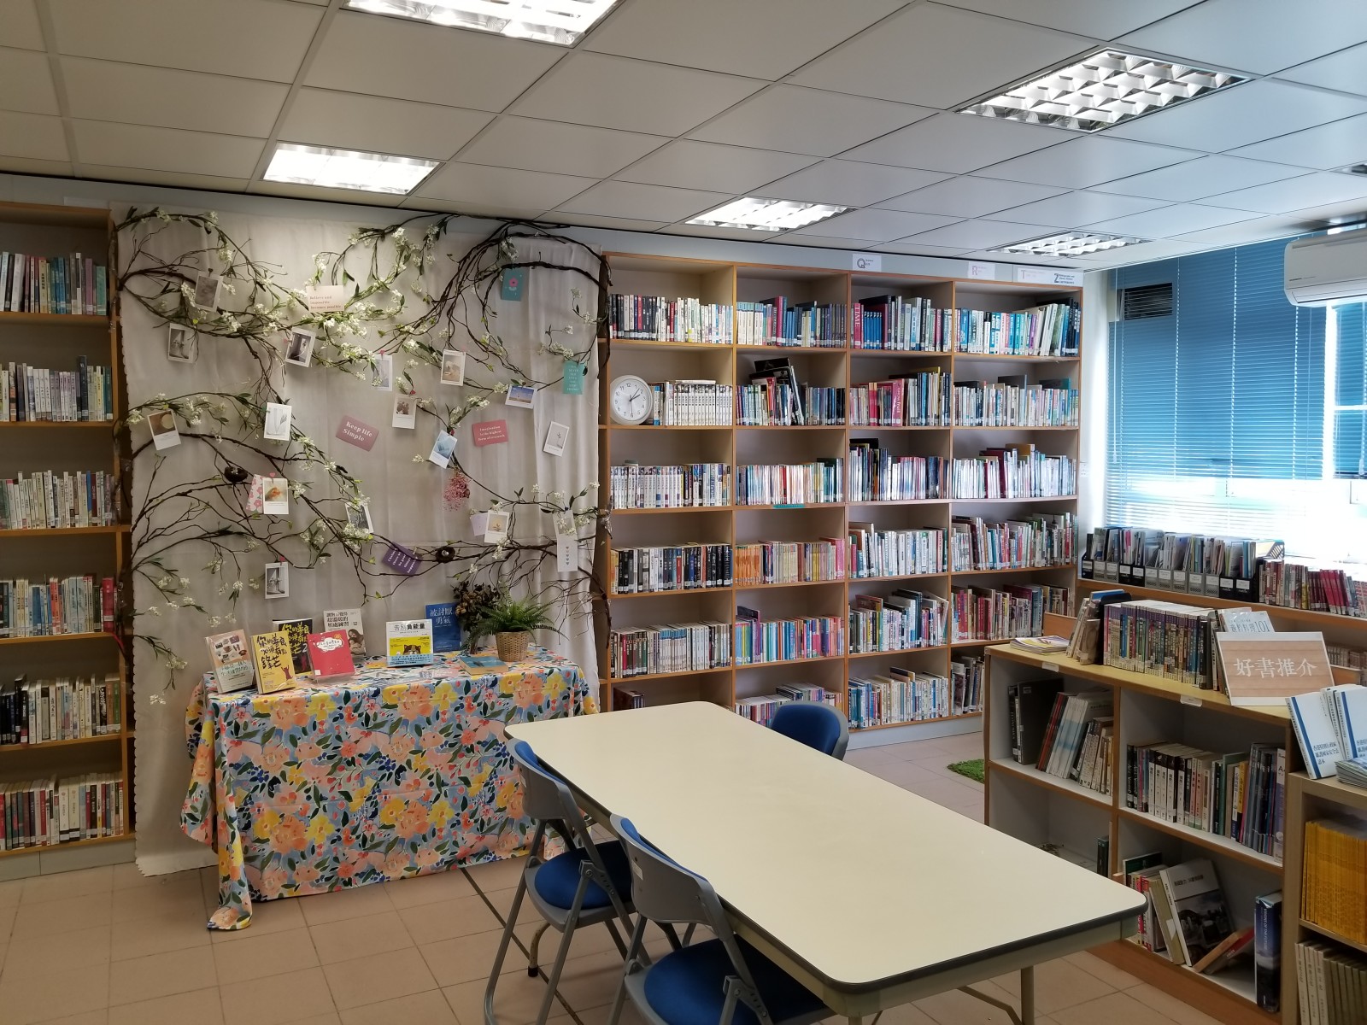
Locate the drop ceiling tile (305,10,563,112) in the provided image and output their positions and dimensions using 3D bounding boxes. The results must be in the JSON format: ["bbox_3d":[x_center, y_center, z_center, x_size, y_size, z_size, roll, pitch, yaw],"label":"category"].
[{"bbox_3d":[-0.676,-1.185,2.719,0.595,0.016,0.595,-3,5,-26],"label":"drop ceiling tile"}]

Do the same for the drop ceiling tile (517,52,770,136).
[{"bbox_3d":[-0.143,-1.217,3.006,0.602,0.015,0.605,-2,5,-26],"label":"drop ceiling tile"}]

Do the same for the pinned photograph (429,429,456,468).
[{"bbox_3d":[-1.051,-0.276,4.517,0.090,0.141,0.006,23,-7,-26],"label":"pinned photograph"}]

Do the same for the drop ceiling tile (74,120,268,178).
[{"bbox_3d":[-1.786,-1.262,3.568,0.600,0.015,0.605,-2,5,-26],"label":"drop ceiling tile"}]

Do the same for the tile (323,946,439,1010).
[{"bbox_3d":[-0.986,1.511,3.330,0.303,0.010,0.303,-2,5,-26],"label":"tile"}]

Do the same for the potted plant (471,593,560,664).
[{"bbox_3d":[-0.741,0.502,4.514,0.370,0.280,0.350,0,5,0],"label":"potted plant"}]

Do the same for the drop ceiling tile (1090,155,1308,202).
[{"bbox_3d":[2.008,-1.303,4.021,0.595,0.016,0.595,-3,5,-26],"label":"drop ceiling tile"}]

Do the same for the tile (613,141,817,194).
[{"bbox_3d":[0.109,-1.276,3.811,0.600,0.016,0.600,-3,5,-27],"label":"tile"}]

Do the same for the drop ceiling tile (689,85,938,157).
[{"bbox_3d":[0.393,-1.240,3.282,0.600,0.016,0.600,-3,5,-27],"label":"drop ceiling tile"}]

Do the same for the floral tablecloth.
[{"bbox_3d":[-1.180,1.050,4.246,1.580,0.765,0.620,-2,5,-26],"label":"floral tablecloth"}]

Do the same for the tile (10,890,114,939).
[{"bbox_3d":[-2.187,1.426,3.628,0.300,0.010,0.300,-3,5,-27],"label":"tile"}]

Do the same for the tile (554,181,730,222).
[{"bbox_3d":[-0.155,-1.315,4.330,0.590,0.018,0.590,-2,4,-24],"label":"tile"}]

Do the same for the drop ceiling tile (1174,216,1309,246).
[{"bbox_3d":[2.753,-1.377,5.003,0.470,0.015,0.600,-2,5,-26],"label":"drop ceiling tile"}]

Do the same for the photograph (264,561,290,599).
[{"bbox_3d":[-1.698,0.286,4.291,0.089,0.150,0.005,-2,5,-26],"label":"photograph"}]

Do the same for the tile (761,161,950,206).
[{"bbox_3d":[0.657,-1.298,4.054,0.595,0.016,0.595,-3,5,-26],"label":"tile"}]

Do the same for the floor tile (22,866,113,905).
[{"bbox_3d":[-2.328,1.424,3.932,0.303,0.010,0.303,-3,5,-26],"label":"floor tile"}]

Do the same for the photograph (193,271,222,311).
[{"bbox_3d":[-1.885,-0.874,4.075,0.085,0.138,0.004,10,0,-27],"label":"photograph"}]

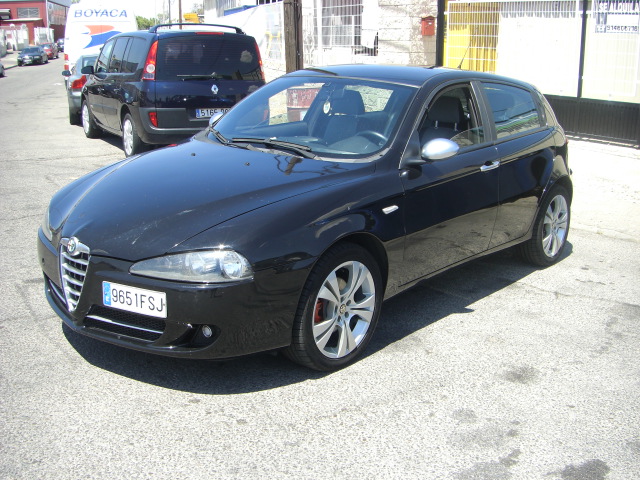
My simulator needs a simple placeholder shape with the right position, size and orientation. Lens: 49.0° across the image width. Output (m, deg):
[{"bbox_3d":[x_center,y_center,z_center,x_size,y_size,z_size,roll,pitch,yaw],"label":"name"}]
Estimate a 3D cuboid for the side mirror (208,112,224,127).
[{"bbox_3d":[-0.690,-0.816,4.822,0.215,0.135,0.130,14,19,39],"label":"side mirror"}]

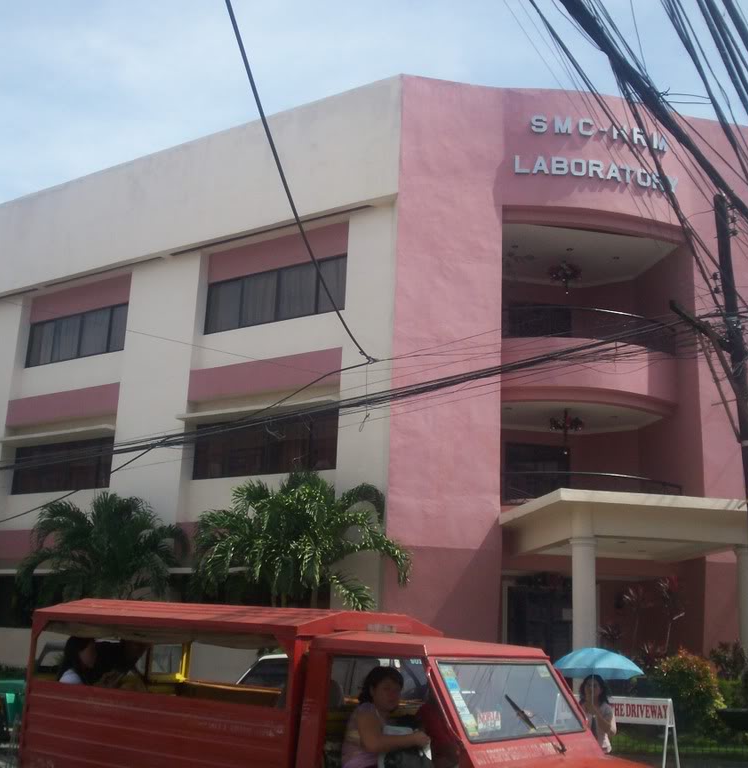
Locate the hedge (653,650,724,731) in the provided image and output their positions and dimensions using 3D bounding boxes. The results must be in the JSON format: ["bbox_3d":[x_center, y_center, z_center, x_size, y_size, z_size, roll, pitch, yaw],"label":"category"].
[{"bbox_3d":[4.098,4.034,13.873,0.902,1.092,0.902,-2,-15,16],"label":"hedge"}]

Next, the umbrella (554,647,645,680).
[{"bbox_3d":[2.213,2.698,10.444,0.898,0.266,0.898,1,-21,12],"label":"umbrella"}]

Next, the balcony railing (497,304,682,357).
[{"bbox_3d":[4.111,-1.027,20.204,3.850,0.640,0.750,5,-14,-9],"label":"balcony railing"}]

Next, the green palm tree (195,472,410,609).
[{"bbox_3d":[-1.255,3.449,18.010,3.600,3.920,3.500,3,-15,-3],"label":"green palm tree"}]

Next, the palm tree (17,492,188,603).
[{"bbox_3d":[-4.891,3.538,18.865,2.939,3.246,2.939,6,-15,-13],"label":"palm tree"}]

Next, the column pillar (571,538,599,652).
[{"bbox_3d":[3.433,3.883,17.316,0.430,2.800,0.430,5,-15,-8],"label":"column pillar"}]

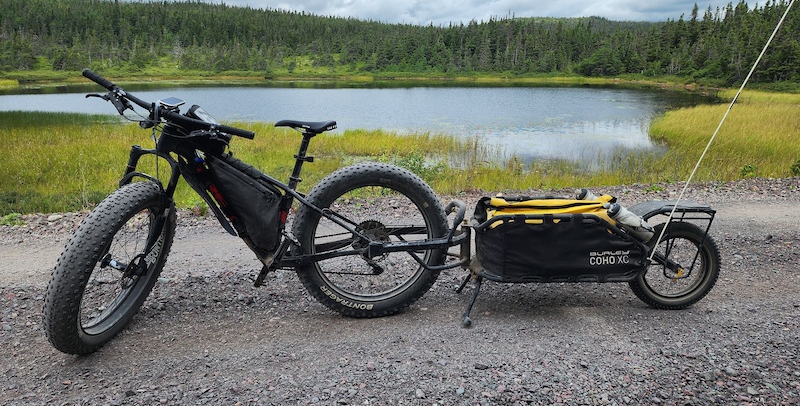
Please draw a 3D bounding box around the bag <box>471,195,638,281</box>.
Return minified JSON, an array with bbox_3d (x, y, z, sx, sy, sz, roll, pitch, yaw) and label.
[{"bbox_3d":[0.743,0.163,2.622,0.750,0.355,0.350,0,13,0],"label":"bag"}]

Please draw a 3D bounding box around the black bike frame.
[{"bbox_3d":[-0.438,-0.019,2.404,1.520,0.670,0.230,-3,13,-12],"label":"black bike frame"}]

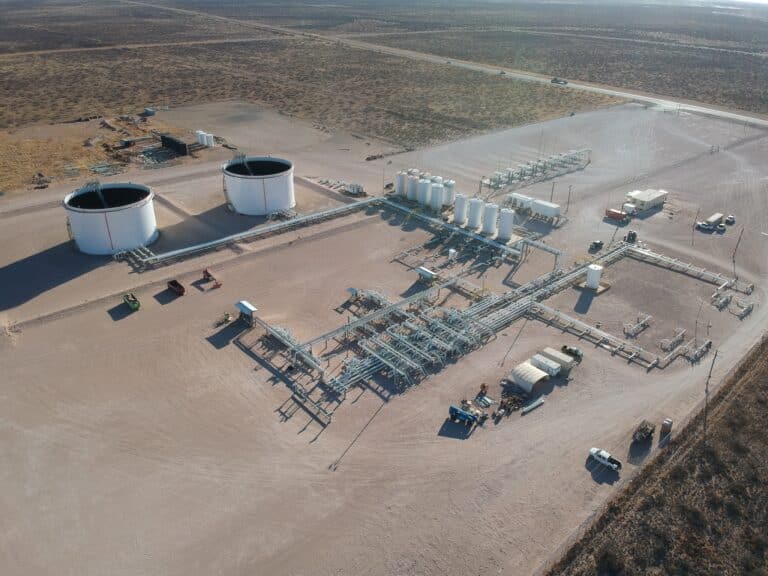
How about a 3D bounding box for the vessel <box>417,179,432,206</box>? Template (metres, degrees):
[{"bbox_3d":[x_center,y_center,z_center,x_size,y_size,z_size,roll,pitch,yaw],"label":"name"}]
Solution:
[{"bbox_3d":[17.135,-39.632,233.732,5.040,10.100,5.040,3,29,0],"label":"vessel"}]

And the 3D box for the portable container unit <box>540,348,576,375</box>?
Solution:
[{"bbox_3d":[44.121,18.106,140.738,6.800,2.600,2.420,27,37,36],"label":"portable container unit"}]

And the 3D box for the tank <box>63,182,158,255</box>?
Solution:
[{"bbox_3d":[-88.560,-23.320,182.750,26.160,14.300,26.160,1,30,0],"label":"tank"}]

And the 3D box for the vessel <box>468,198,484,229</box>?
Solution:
[{"bbox_3d":[35.577,-28.784,215.554,4.590,10.500,4.590,3,29,0],"label":"vessel"}]

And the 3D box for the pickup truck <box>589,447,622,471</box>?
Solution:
[{"bbox_3d":[44.747,34.521,112.272,5.700,1.860,1.980,24,35,32],"label":"pickup truck"}]

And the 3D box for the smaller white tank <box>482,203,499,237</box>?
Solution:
[{"bbox_3d":[36.510,-23.830,190.520,4.800,9.900,4.800,1,30,0],"label":"smaller white tank"}]

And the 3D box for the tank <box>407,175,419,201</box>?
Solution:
[{"bbox_3d":[11.510,-39.510,218.750,4.700,8.800,4.700,1,30,0],"label":"tank"}]

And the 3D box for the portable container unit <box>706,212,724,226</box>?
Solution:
[{"bbox_3d":[137.522,-27.999,230.870,2.450,2.700,12.200,28,38,37],"label":"portable container unit"}]

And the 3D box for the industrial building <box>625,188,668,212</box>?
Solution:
[{"bbox_3d":[103.120,-35.070,217.960,14.820,3.590,9.060,-18,35,-30],"label":"industrial building"}]

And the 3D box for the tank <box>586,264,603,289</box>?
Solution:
[{"bbox_3d":[60.170,-3.380,158.880,3.630,6.050,3.630,1,30,0],"label":"tank"}]

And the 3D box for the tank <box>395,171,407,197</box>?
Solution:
[{"bbox_3d":[7.714,-45.446,243.805,4.940,9.600,4.940,3,29,0],"label":"tank"}]

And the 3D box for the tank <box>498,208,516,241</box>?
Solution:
[{"bbox_3d":[41.340,-21.690,186.840,4.800,9.900,4.800,1,30,0],"label":"tank"}]

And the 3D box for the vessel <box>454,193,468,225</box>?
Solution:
[{"bbox_3d":[27.630,-28.290,198.200,4.800,9.900,4.800,1,30,0],"label":"vessel"}]

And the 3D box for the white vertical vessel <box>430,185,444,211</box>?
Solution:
[{"bbox_3d":[20.210,-34.560,210.000,4.750,9.000,4.750,1,30,0],"label":"white vertical vessel"}]

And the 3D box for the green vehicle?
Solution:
[{"bbox_3d":[-67.220,3.940,147.790,2.420,1.850,5.900,-21,36,-33],"label":"green vehicle"}]

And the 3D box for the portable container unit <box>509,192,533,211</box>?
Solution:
[{"bbox_3d":[58.165,-36.799,235.059,3.300,3.700,9.200,-24,39,-38],"label":"portable container unit"}]

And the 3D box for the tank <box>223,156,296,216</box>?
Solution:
[{"bbox_3d":[-49.909,-41.721,226.496,27.000,15.200,27.000,3,29,0],"label":"tank"}]

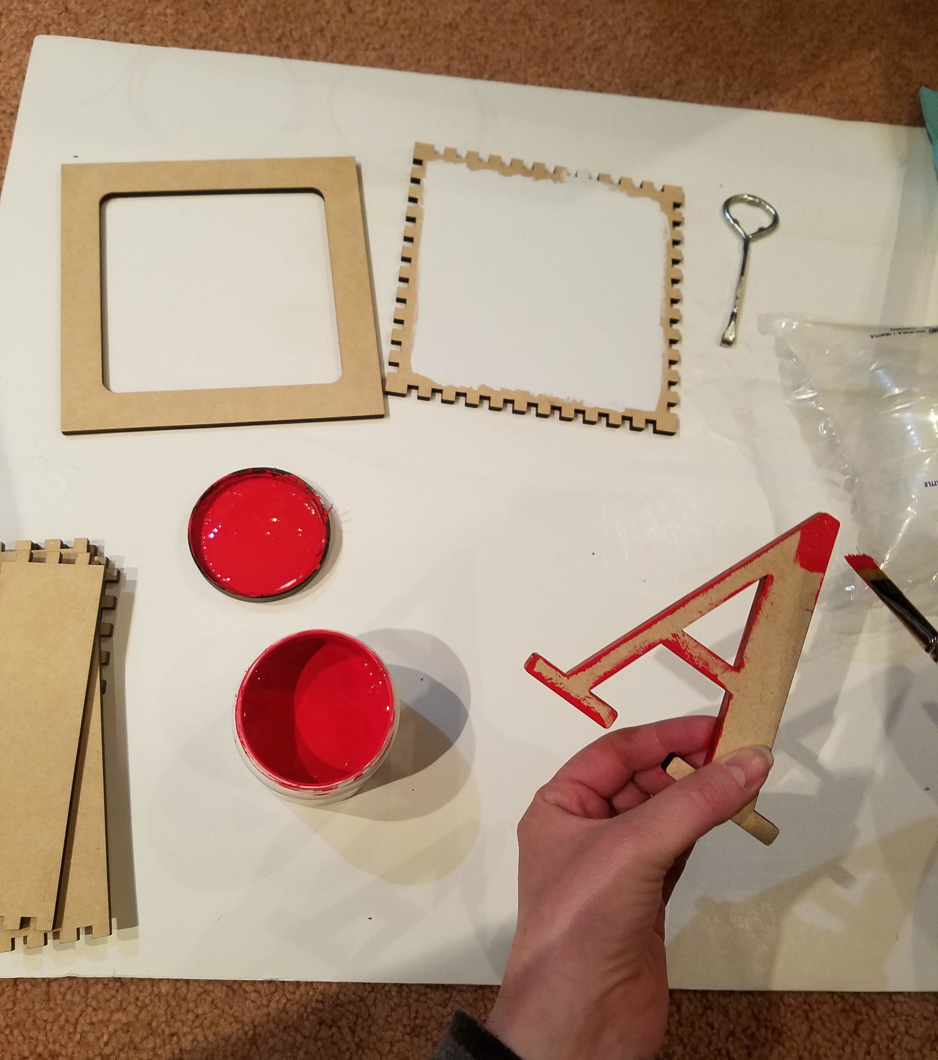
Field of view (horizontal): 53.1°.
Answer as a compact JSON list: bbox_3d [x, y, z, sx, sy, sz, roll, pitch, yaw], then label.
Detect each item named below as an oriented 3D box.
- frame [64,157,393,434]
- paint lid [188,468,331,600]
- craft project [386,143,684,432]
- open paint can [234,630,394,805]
[{"bbox_3d":[-0.137,-0.133,0.518,0.165,0.006,0.165,-5,73,-9],"label":"frame"},{"bbox_3d":[-0.106,0.002,0.477,0.070,0.011,0.070,2,72,-7],"label":"paint lid"},{"bbox_3d":[0.042,-0.142,0.546,0.164,0.006,0.164,7,72,-6],"label":"craft project"},{"bbox_3d":[-0.068,0.085,0.422,0.070,0.075,0.070,-5,73,-9],"label":"open paint can"}]

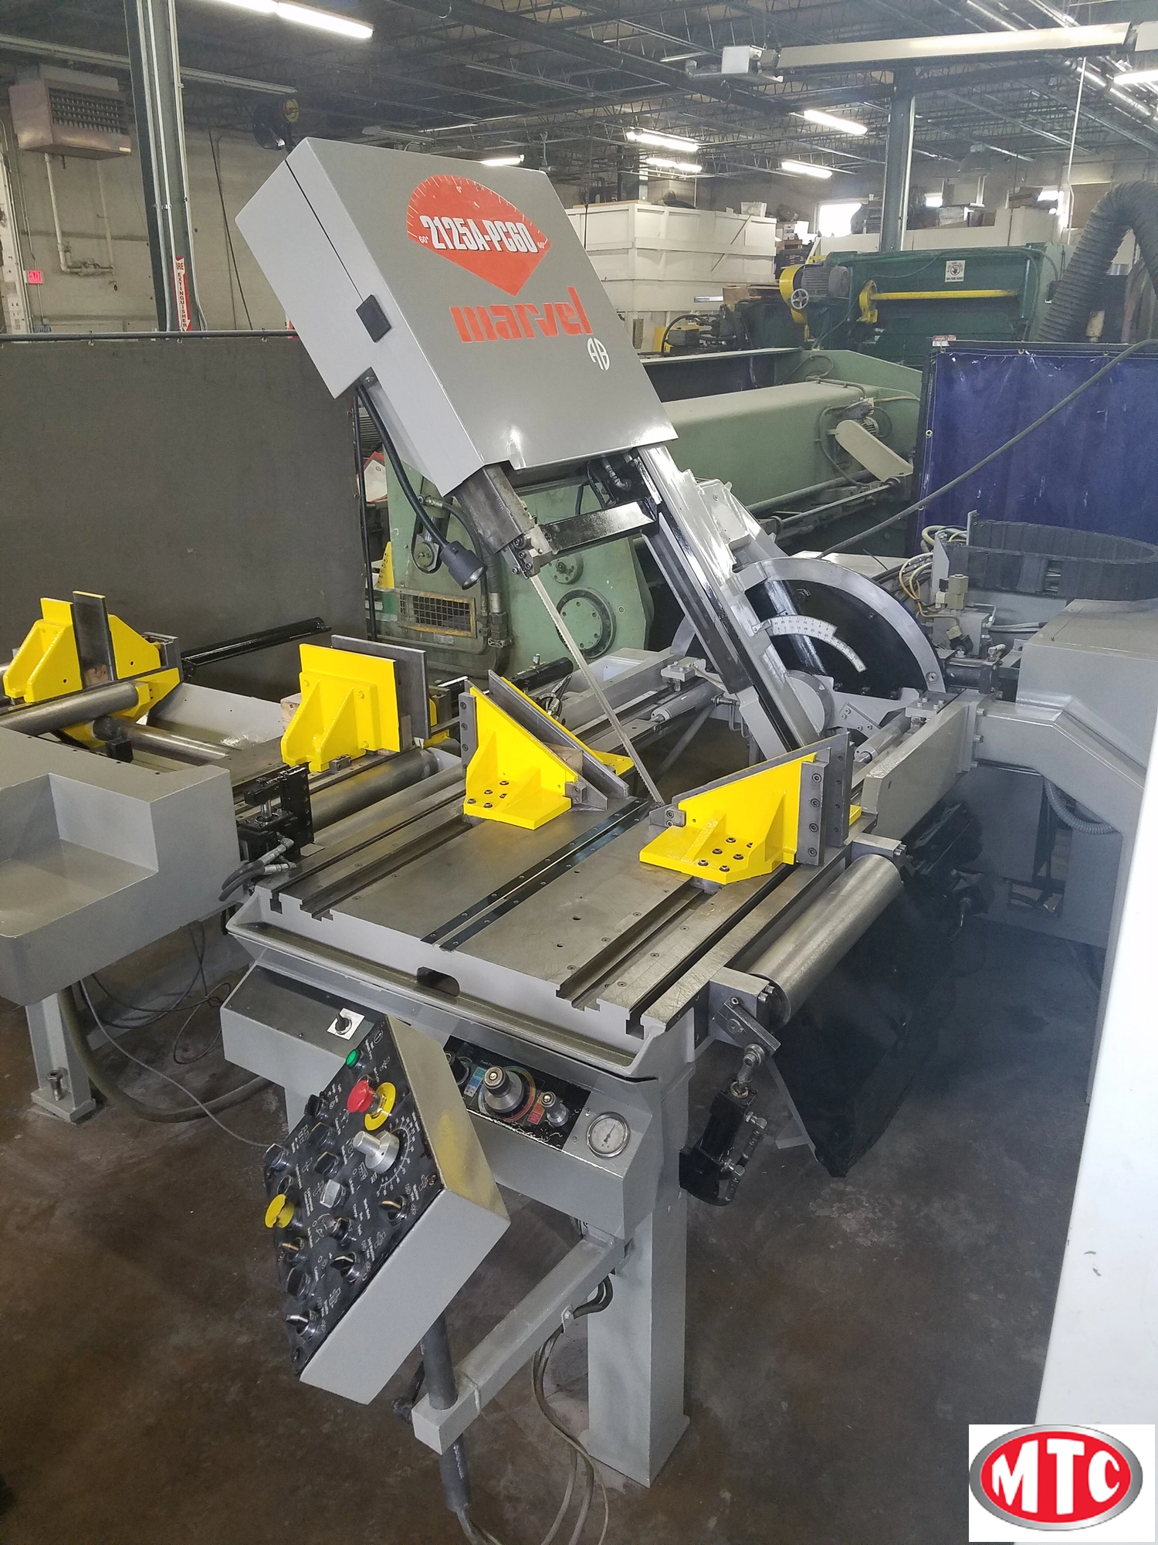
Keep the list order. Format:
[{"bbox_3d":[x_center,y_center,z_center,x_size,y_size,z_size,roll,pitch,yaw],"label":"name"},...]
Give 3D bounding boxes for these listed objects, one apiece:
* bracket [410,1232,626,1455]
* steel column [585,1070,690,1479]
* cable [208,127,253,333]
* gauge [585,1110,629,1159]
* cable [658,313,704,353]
[{"bbox_3d":[-0.058,0.699,1.484,0.045,0.046,0.402,13,25,32],"label":"bracket"},{"bbox_3d":[0.089,0.740,1.722,0.113,0.700,0.115,12,24,31],"label":"steel column"},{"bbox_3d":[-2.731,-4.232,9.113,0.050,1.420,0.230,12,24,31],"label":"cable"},{"bbox_3d":[0.042,0.478,1.518,0.061,0.027,0.061,12,56,31],"label":"gauge"},{"bbox_3d":[0.721,-3.105,8.200,0.300,0.280,0.120,1,21,5],"label":"cable"}]

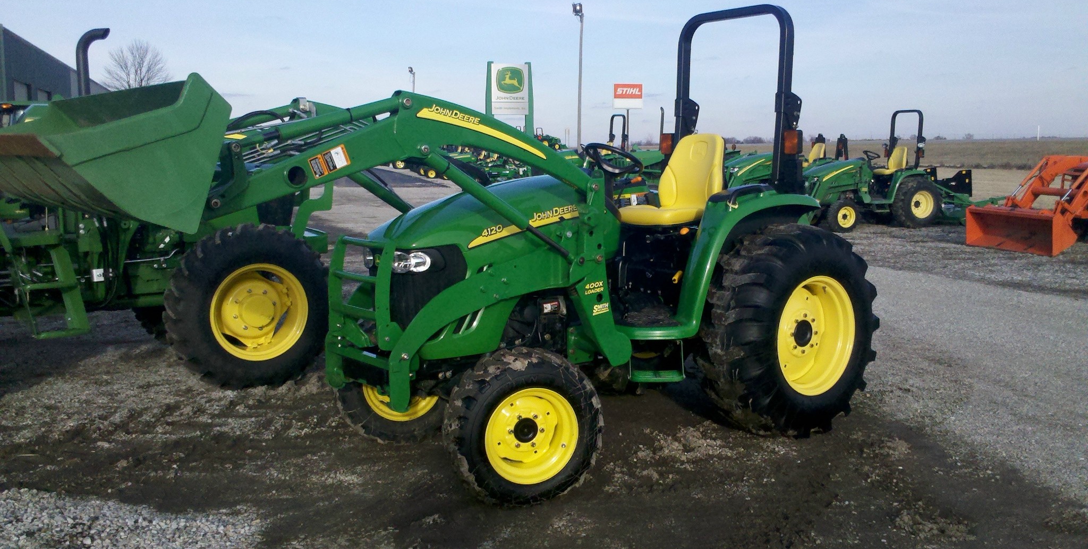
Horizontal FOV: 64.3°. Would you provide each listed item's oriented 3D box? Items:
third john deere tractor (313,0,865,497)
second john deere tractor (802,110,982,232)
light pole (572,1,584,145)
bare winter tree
[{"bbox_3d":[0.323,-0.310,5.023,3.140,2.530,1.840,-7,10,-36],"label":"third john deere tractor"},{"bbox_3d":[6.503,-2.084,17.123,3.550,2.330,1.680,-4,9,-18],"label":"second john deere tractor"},{"bbox_3d":[1.605,-8.180,39.232,0.500,8.090,0.500,-1,8,0],"label":"light pole"},{"bbox_3d":[-32.372,-13.170,68.722,6.200,10.730,6.200,-1,8,0],"label":"bare winter tree"}]

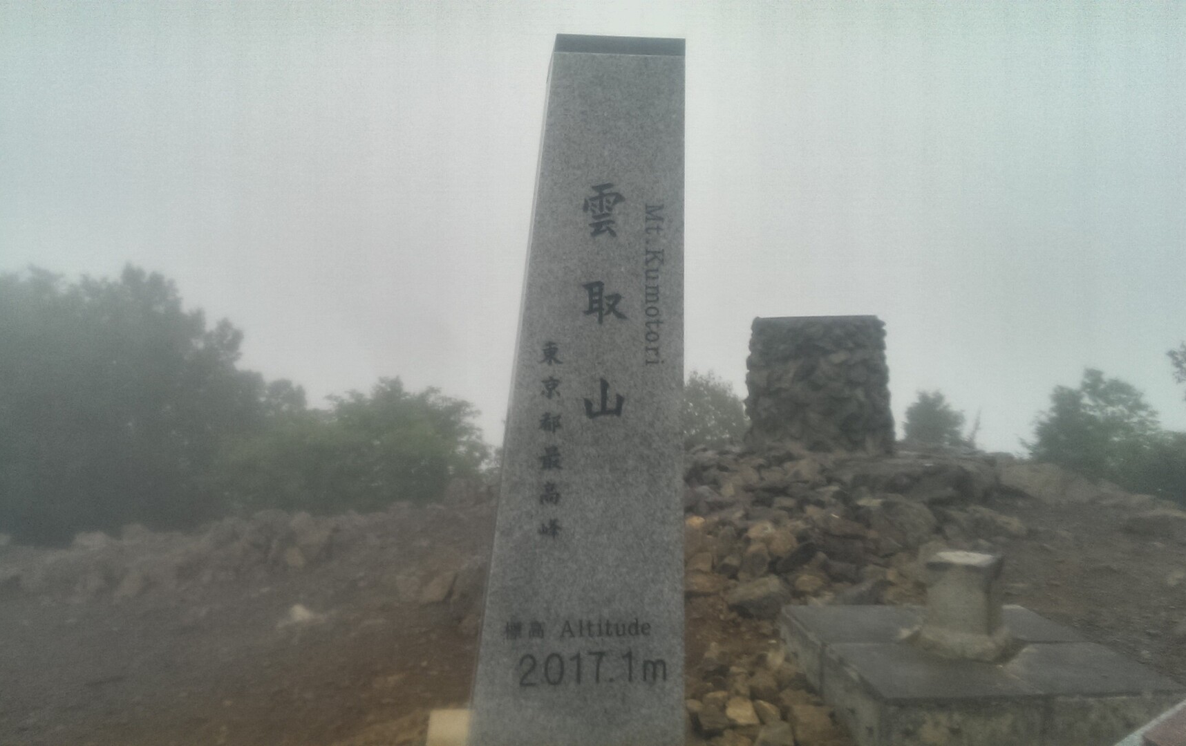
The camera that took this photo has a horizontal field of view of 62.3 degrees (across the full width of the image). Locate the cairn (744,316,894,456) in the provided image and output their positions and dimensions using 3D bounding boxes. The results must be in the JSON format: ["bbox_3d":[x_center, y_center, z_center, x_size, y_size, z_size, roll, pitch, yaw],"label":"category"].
[{"bbox_3d":[1.550,0.085,6.700,0.960,0.920,0.930,1,3,12],"label":"cairn"}]

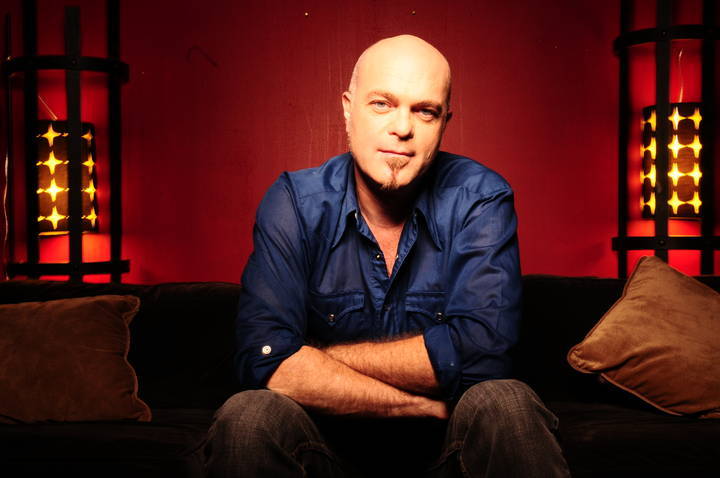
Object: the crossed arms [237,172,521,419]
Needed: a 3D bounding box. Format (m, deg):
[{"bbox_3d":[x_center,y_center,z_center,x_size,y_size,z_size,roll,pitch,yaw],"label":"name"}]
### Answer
[{"bbox_3d":[0.033,0.075,1.420,0.450,0.370,0.320,0,0,-2],"label":"crossed arms"}]

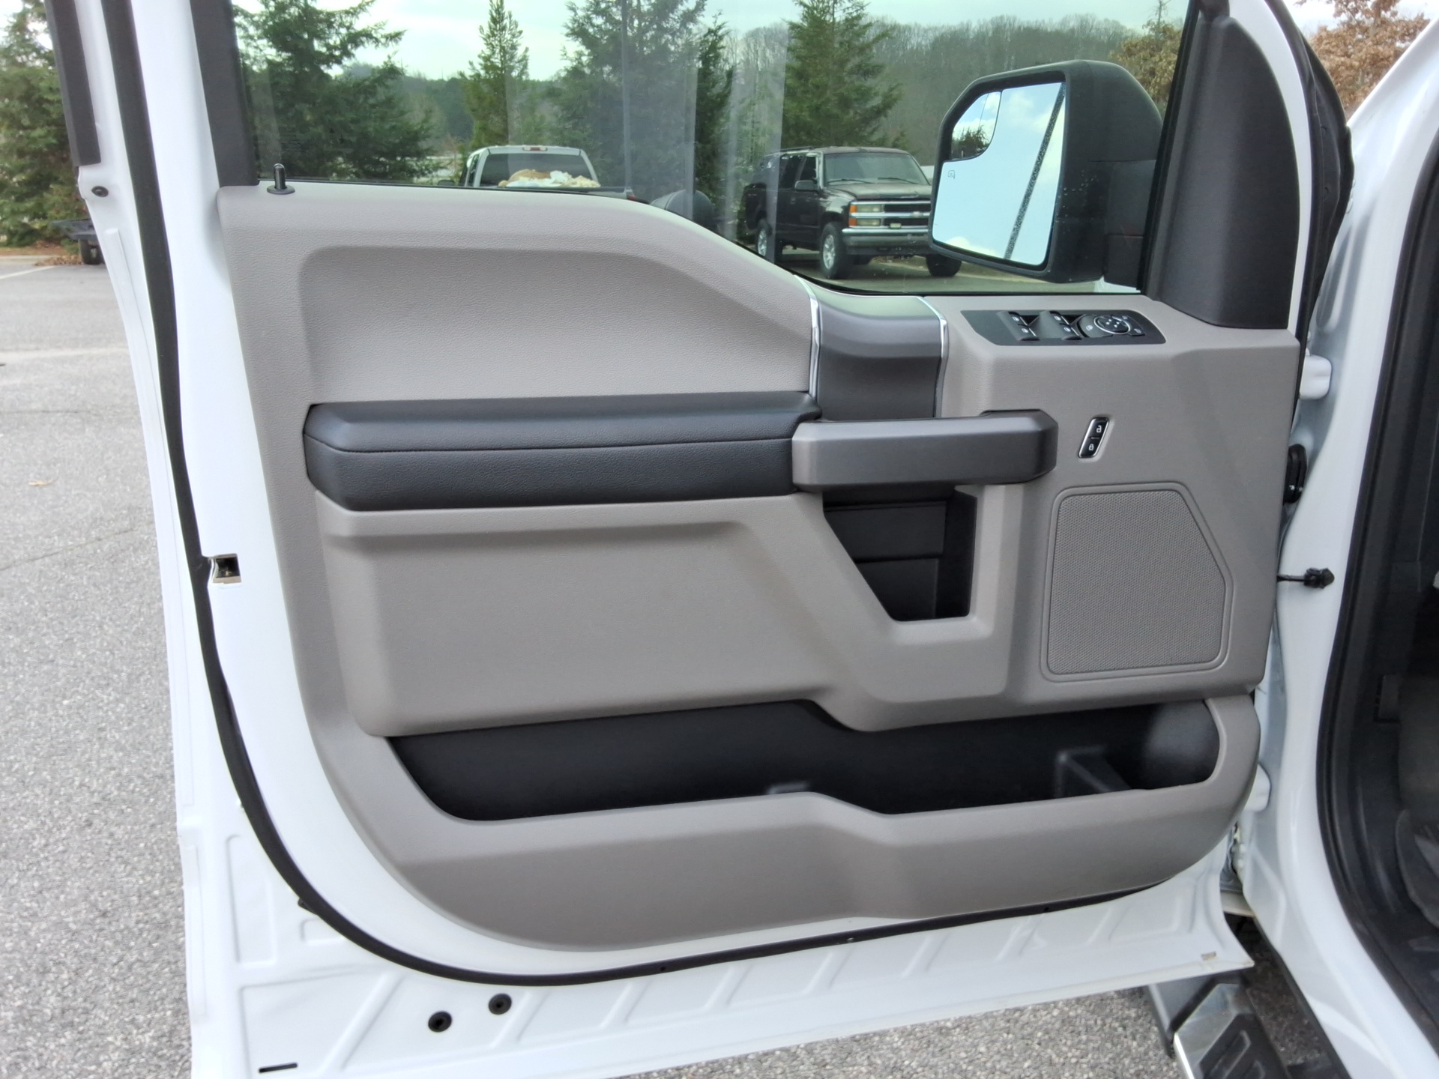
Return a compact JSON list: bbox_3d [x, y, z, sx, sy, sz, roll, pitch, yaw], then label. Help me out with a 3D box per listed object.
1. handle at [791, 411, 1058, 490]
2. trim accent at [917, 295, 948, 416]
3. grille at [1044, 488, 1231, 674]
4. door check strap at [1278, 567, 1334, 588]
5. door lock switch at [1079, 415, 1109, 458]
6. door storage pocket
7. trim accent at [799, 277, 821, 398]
[{"bbox_3d":[0.173,-0.074,0.976,0.236,0.053,0.060,-3,18,-15],"label":"handle"},{"bbox_3d":[0.186,-0.157,1.016,0.015,0.108,0.057,-3,18,-8],"label":"trim accent"},{"bbox_3d":[0.398,0.039,1.095,0.171,0.182,0.014,-3,18,-8],"label":"grille"},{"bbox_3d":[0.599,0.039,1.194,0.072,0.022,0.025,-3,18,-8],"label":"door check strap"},{"bbox_3d":[0.338,-0.092,1.043,0.025,0.038,0.012,-3,18,-8],"label":"door lock switch"},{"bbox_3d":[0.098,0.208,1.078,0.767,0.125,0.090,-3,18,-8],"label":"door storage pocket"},{"bbox_3d":[0.076,-0.171,0.996,0.013,0.103,0.060,-3,18,-8],"label":"trim accent"}]

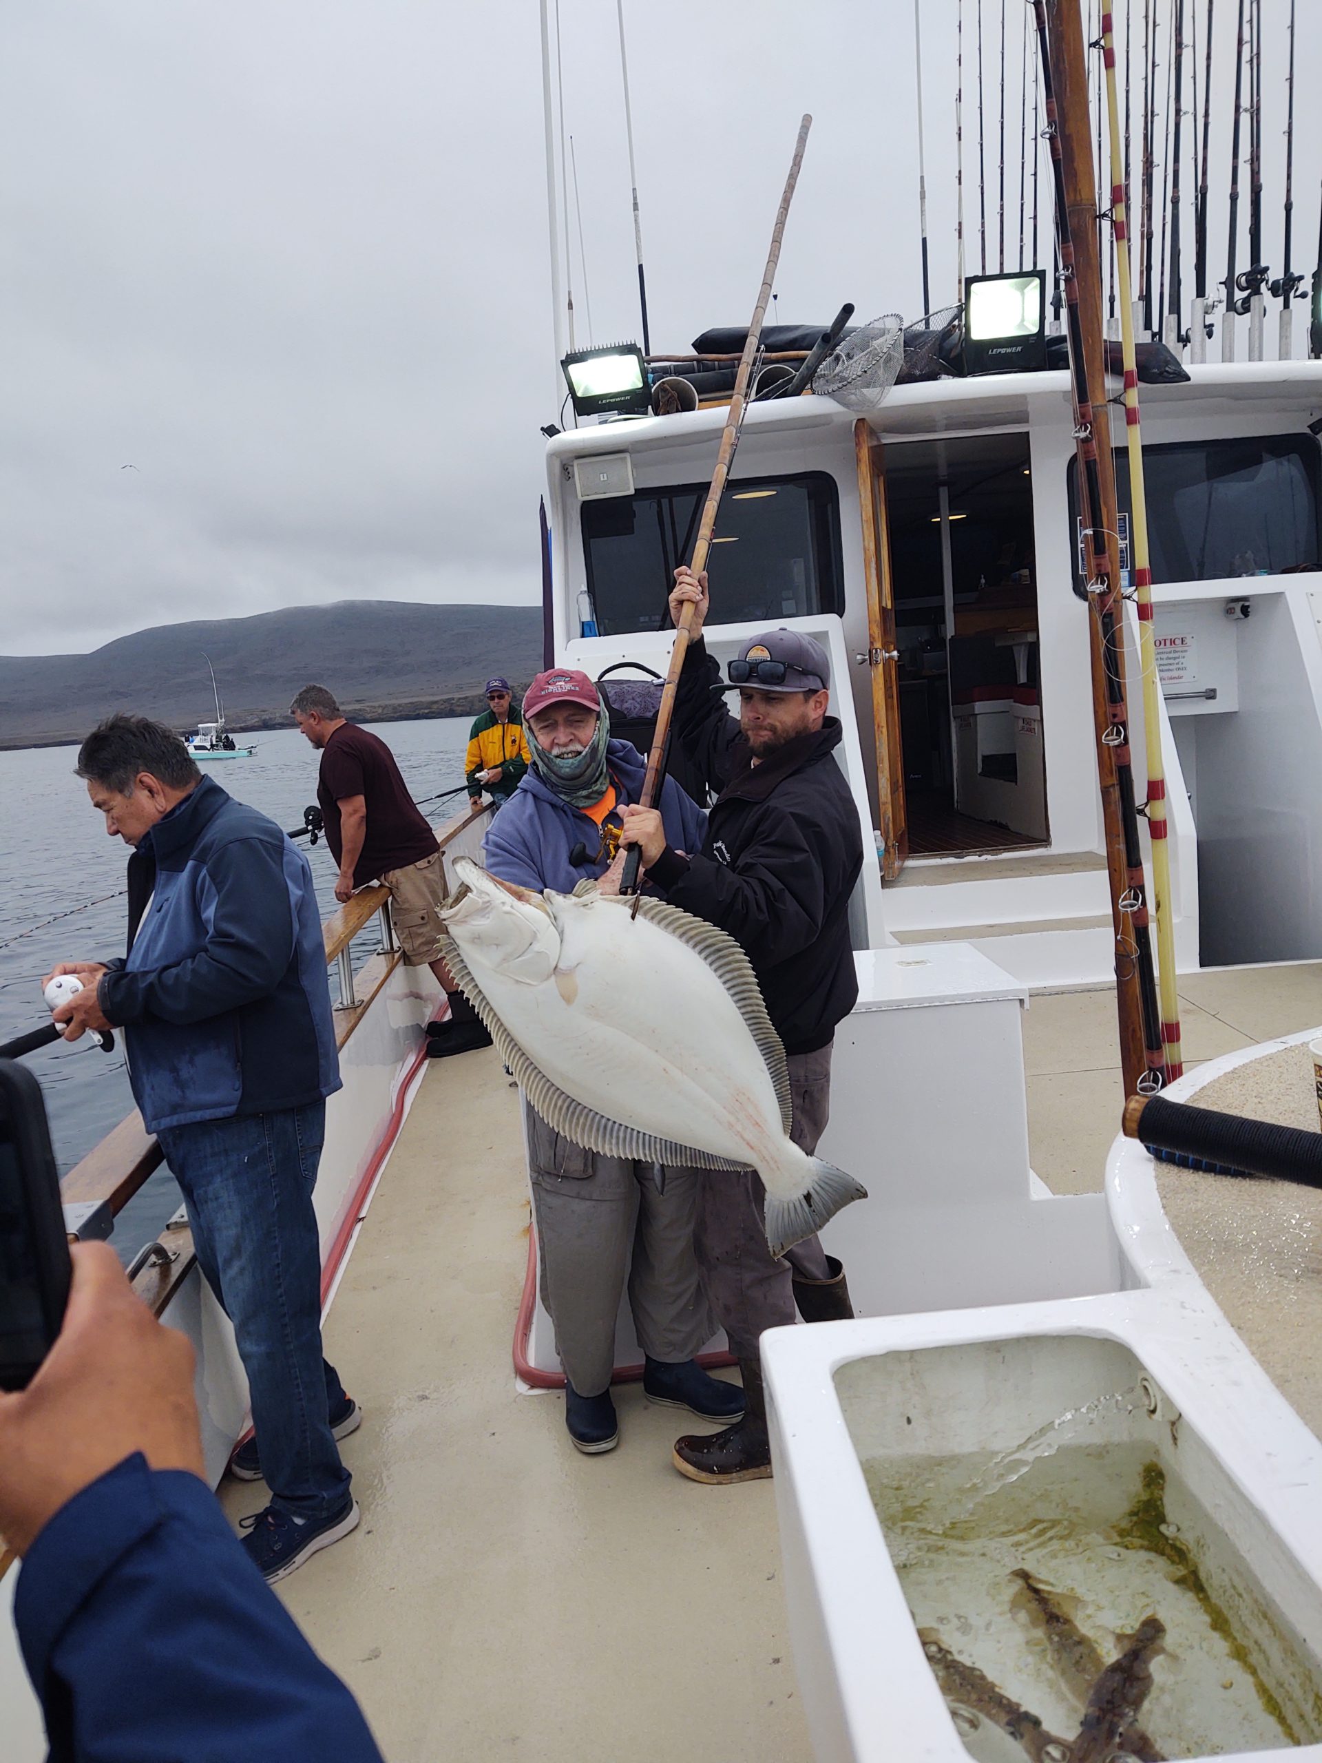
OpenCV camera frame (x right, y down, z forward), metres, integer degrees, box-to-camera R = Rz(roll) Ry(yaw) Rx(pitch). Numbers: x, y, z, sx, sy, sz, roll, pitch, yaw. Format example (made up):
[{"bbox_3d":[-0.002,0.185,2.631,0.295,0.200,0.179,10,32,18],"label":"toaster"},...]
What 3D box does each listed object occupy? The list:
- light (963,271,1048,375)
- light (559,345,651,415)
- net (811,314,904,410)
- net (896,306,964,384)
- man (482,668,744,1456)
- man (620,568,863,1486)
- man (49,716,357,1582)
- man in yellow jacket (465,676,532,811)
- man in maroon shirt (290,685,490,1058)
[{"bbox_3d":[1.345,-2.170,5.350,0.305,0.375,0.110,-4,15,4],"label":"light"},{"bbox_3d":[-0.219,-1.966,5.400,0.300,0.110,0.370,-5,-26,-3],"label":"light"},{"bbox_3d":[0.749,-1.985,5.250,0.350,0.350,0.320,-4,7,0],"label":"net"},{"bbox_3d":[1.088,-2.146,5.500,0.330,0.320,0.320,-4,7,0],"label":"net"},{"bbox_3d":[-0.127,0.394,3.213,0.600,1.773,0.460,-5,7,-8],"label":"man"},{"bbox_3d":[0.186,0.281,3.121,0.500,1.975,0.570,-9,9,-36],"label":"man"},{"bbox_3d":[-0.983,0.513,2.948,0.630,1.728,0.580,-8,8,-25],"label":"man"},{"bbox_3d":[-1.101,-0.513,9.601,0.600,1.809,0.450,-5,7,-5],"label":"man in yellow jacket"},{"bbox_3d":[-1.279,-0.071,6.531,0.920,1.749,0.580,-5,7,-10],"label":"man in maroon shirt"}]

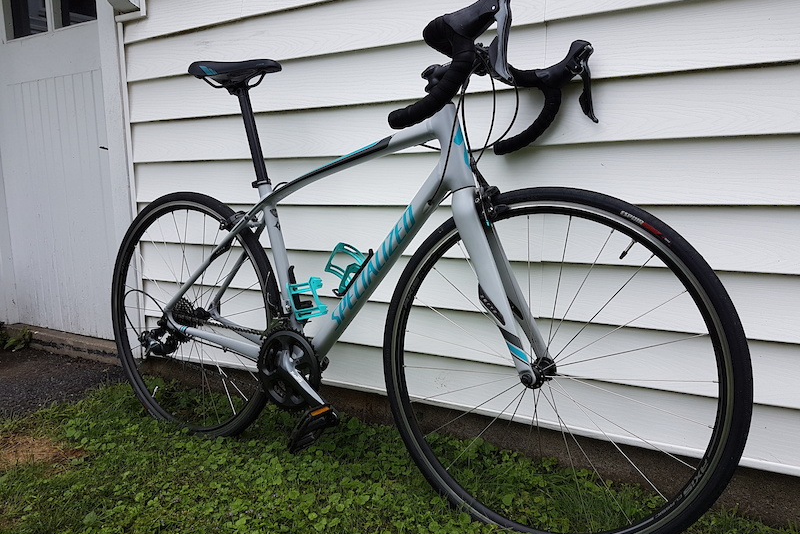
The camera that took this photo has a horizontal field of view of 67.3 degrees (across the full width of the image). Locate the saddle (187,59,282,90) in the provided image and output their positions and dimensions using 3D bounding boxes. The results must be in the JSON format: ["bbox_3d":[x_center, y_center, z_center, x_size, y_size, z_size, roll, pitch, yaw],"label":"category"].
[{"bbox_3d":[-0.392,-0.474,1.482,0.270,0.076,0.152,4,5,32],"label":"saddle"}]

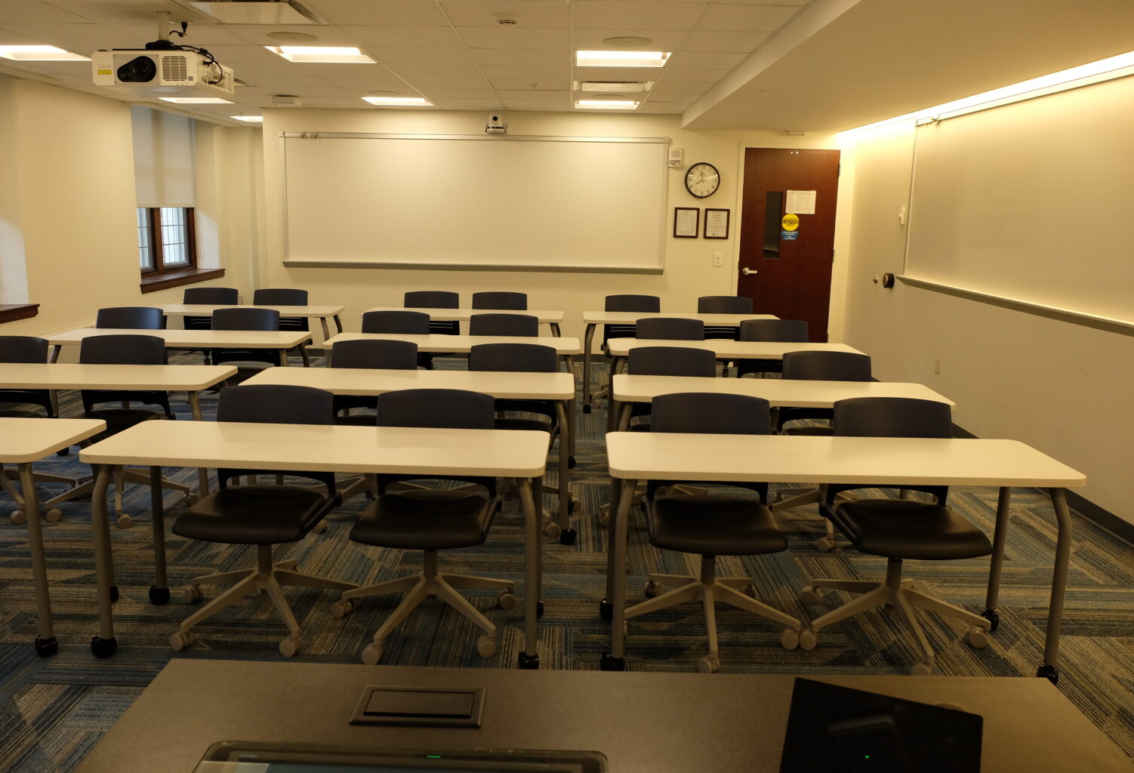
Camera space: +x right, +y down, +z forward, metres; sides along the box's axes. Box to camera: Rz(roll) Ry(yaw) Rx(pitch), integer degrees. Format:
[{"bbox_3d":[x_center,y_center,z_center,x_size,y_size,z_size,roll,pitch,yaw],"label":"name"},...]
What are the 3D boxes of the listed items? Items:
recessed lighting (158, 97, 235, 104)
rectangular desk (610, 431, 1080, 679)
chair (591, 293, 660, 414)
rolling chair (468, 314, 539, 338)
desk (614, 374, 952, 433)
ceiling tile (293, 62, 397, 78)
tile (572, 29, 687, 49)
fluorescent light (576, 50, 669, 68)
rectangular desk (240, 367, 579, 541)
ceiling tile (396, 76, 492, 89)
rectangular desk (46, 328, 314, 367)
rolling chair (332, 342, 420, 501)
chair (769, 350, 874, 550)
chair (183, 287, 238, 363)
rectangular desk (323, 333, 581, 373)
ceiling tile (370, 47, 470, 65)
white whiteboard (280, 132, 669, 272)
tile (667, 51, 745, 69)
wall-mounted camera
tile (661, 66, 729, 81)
[{"bbox_3d":[-3.375,-2.582,7.817,0.600,0.050,0.590,1,12,0],"label":"recessed lighting"},{"bbox_3d":[0.896,0.592,3.076,1.524,0.730,0.490,1,12,1],"label":"rectangular desk"},{"bbox_3d":[0.533,-0.288,6.995,0.640,0.850,0.620,1,12,0],"label":"chair"},{"bbox_3d":[-0.420,-0.010,5.575,0.660,0.855,0.660,1,12,0],"label":"rolling chair"},{"bbox_3d":[0.968,0.371,4.119,1.516,0.728,0.485,2,12,2],"label":"desk"},{"bbox_3d":[-1.489,-2.161,5.938,0.610,0.020,0.610,1,12,0],"label":"ceiling tile"},{"bbox_3d":[0.339,-1.881,4.700,0.605,0.020,0.605,1,12,0],"label":"tile"},{"bbox_3d":[0.338,-2.031,5.345,0.590,0.060,0.600,1,12,0],"label":"fluorescent light"},{"bbox_3d":[-0.730,0.327,4.167,1.516,0.728,0.485,1,12,0],"label":"rectangular desk"},{"bbox_3d":[-0.874,-2.272,6.533,0.610,0.020,0.610,1,12,0],"label":"ceiling tile"},{"bbox_3d":[-2.385,0.047,5.429,1.524,0.730,0.490,1,12,-1],"label":"rectangular desk"},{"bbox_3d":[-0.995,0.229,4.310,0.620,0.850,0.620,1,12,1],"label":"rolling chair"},{"bbox_3d":[1.282,0.287,4.285,0.660,0.855,0.660,2,12,5],"label":"chair"},{"bbox_3d":[-2.891,-0.340,6.957,0.660,0.855,0.660,0,12,-4],"label":"chair"},{"bbox_3d":[-0.690,0.084,5.406,1.524,0.730,0.490,1,12,0],"label":"rectangular desk"},{"bbox_3d":[-0.875,-2.027,5.303,0.605,0.020,0.605,1,12,0],"label":"ceiling tile"},{"bbox_3d":[-0.901,-1.785,8.480,3.714,1.296,0.070,1,12,0],"label":"white whiteboard"},{"bbox_3d":[0.854,-2.006,5.337,0.413,0.020,0.605,1,12,0],"label":"tile"},{"bbox_3d":[-0.669,-2.496,8.256,0.197,0.191,0.180,1,12,0],"label":"wall-mounted camera"},{"bbox_3d":[0.862,-2.131,5.938,0.430,0.020,0.605,1,12,0],"label":"tile"}]

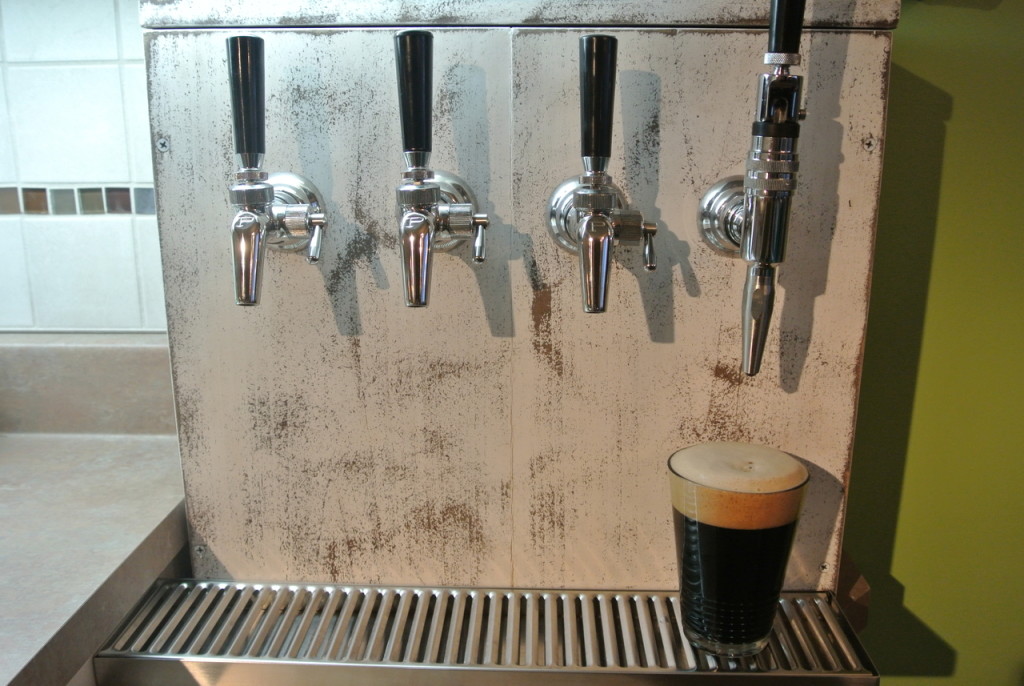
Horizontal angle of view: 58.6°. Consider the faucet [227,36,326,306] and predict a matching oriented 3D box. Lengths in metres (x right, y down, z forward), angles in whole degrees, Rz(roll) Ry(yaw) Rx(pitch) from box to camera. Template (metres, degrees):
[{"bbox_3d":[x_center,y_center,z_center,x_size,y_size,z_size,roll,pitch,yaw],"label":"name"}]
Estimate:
[{"bbox_3d":[-0.148,-0.108,0.573,0.070,0.157,0.095,1,14,2],"label":"faucet"}]

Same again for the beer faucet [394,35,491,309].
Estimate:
[{"bbox_3d":[-0.047,-0.109,0.569,0.066,0.160,0.095,1,14,2],"label":"beer faucet"}]

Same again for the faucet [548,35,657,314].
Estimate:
[{"bbox_3d":[0.056,-0.106,0.566,0.067,0.160,0.095,1,14,2],"label":"faucet"}]

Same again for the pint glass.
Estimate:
[{"bbox_3d":[0.148,0.141,0.615,0.089,0.123,0.089,1,14,2],"label":"pint glass"}]

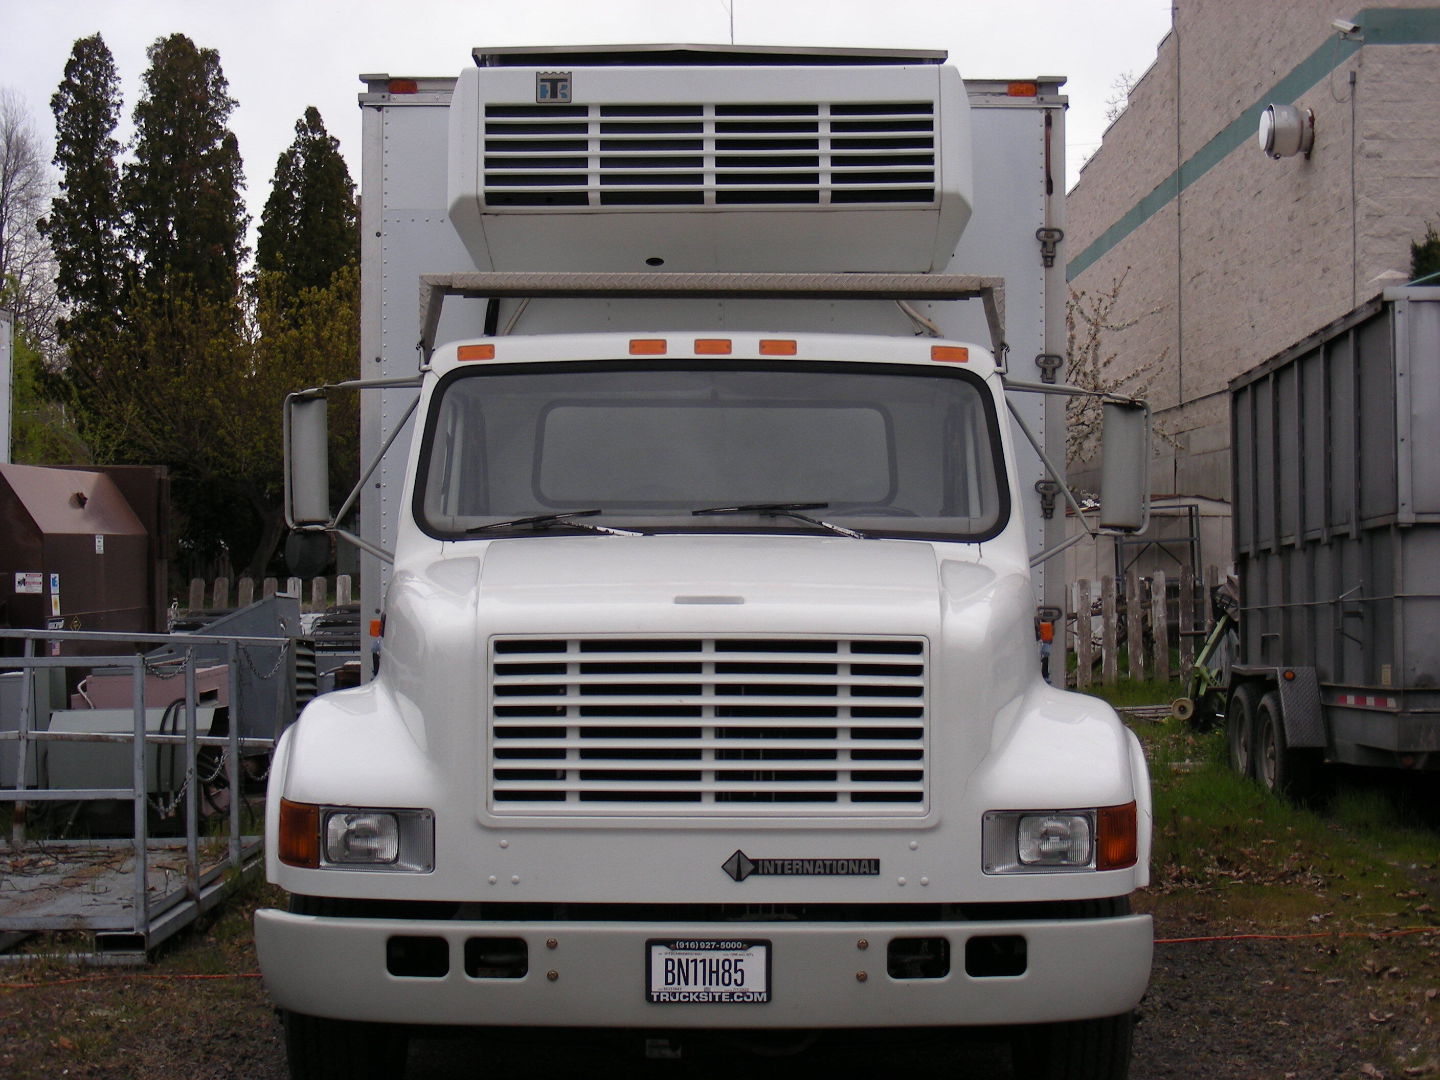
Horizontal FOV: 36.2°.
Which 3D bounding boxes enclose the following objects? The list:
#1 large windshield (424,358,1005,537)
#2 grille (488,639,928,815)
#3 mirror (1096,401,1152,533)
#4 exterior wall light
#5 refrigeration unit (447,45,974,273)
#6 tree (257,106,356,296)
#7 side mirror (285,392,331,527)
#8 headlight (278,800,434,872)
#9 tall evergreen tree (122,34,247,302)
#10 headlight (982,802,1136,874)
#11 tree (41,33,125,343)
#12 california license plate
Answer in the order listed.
[{"bbox_3d":[-0.025,-0.288,7.020,1.880,0.600,0.420,0,0,0],"label":"large windshield"},{"bbox_3d":[-0.029,0.477,5.660,1.130,0.465,0.110,0,0,0],"label":"grille"},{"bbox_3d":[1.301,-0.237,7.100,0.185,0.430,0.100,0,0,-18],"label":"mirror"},{"bbox_3d":[6.600,-4.760,25.700,0.560,0.620,0.620,0,0,0],"label":"exterior wall light"},{"bbox_3d":[-0.034,-1.343,7.850,1.870,0.720,0.520,0,0,0],"label":"refrigeration unit"},{"bbox_3d":[-6.358,-2.519,34.000,1.700,8.338,1.700,0,0,0],"label":"tree"},{"bbox_3d":[-1.326,-0.259,7.100,0.185,0.430,0.100,0,0,22],"label":"side mirror"},{"bbox_3d":[-0.946,0.768,5.720,0.425,0.178,0.170,0,0,0],"label":"headlight"},{"bbox_3d":[-8.258,-3.074,34.000,2.000,9.448,2.000,0,0,0],"label":"tall evergreen tree"},{"bbox_3d":[0.885,0.772,5.720,0.420,0.178,0.170,0,0,0],"label":"headlight"},{"bbox_3d":[-9.828,-3.083,34.000,1.500,9.466,1.500,0,0,0],"label":"tree"},{"bbox_3d":[-0.027,1.069,5.470,0.312,0.160,0.020,0,0,0],"label":"california license plate"}]

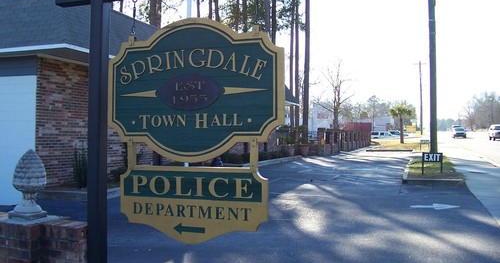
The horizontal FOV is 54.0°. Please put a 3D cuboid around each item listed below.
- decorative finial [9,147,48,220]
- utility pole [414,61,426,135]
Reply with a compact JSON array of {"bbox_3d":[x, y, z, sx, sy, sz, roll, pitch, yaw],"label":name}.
[{"bbox_3d":[-1.580,0.372,3.520,0.245,0.487,0.245,1,0,27],"label":"decorative finial"},{"bbox_3d":[33.200,-6.400,95.500,2.400,14.300,0.350,1,0,20],"label":"utility pole"}]

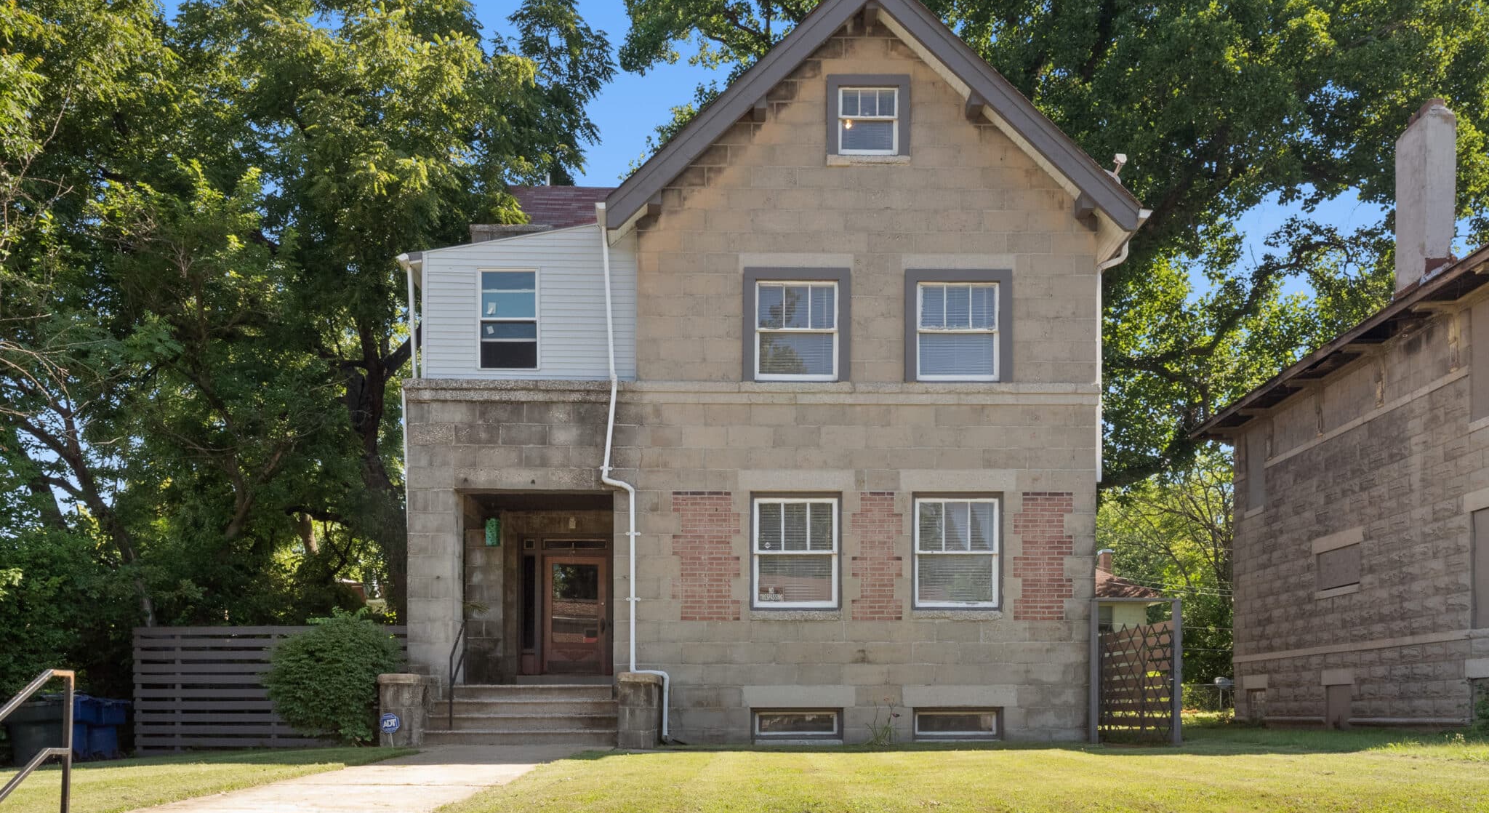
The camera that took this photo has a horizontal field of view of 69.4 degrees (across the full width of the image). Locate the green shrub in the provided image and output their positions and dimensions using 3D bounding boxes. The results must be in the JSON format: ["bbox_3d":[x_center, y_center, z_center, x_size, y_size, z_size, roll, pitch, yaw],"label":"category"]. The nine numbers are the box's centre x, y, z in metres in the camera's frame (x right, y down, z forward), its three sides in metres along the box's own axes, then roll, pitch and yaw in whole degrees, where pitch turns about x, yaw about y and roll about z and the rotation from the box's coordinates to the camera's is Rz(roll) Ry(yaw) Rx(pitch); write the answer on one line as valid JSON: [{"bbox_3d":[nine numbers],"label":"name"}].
[{"bbox_3d":[-5.740,3.740,15.000,1.840,1.860,1.700,0,0,0],"label":"green shrub"}]

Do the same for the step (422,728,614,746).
[{"bbox_3d":[-3.040,4.500,14.700,2.620,0.200,0.320,0,0,0],"label":"step"}]

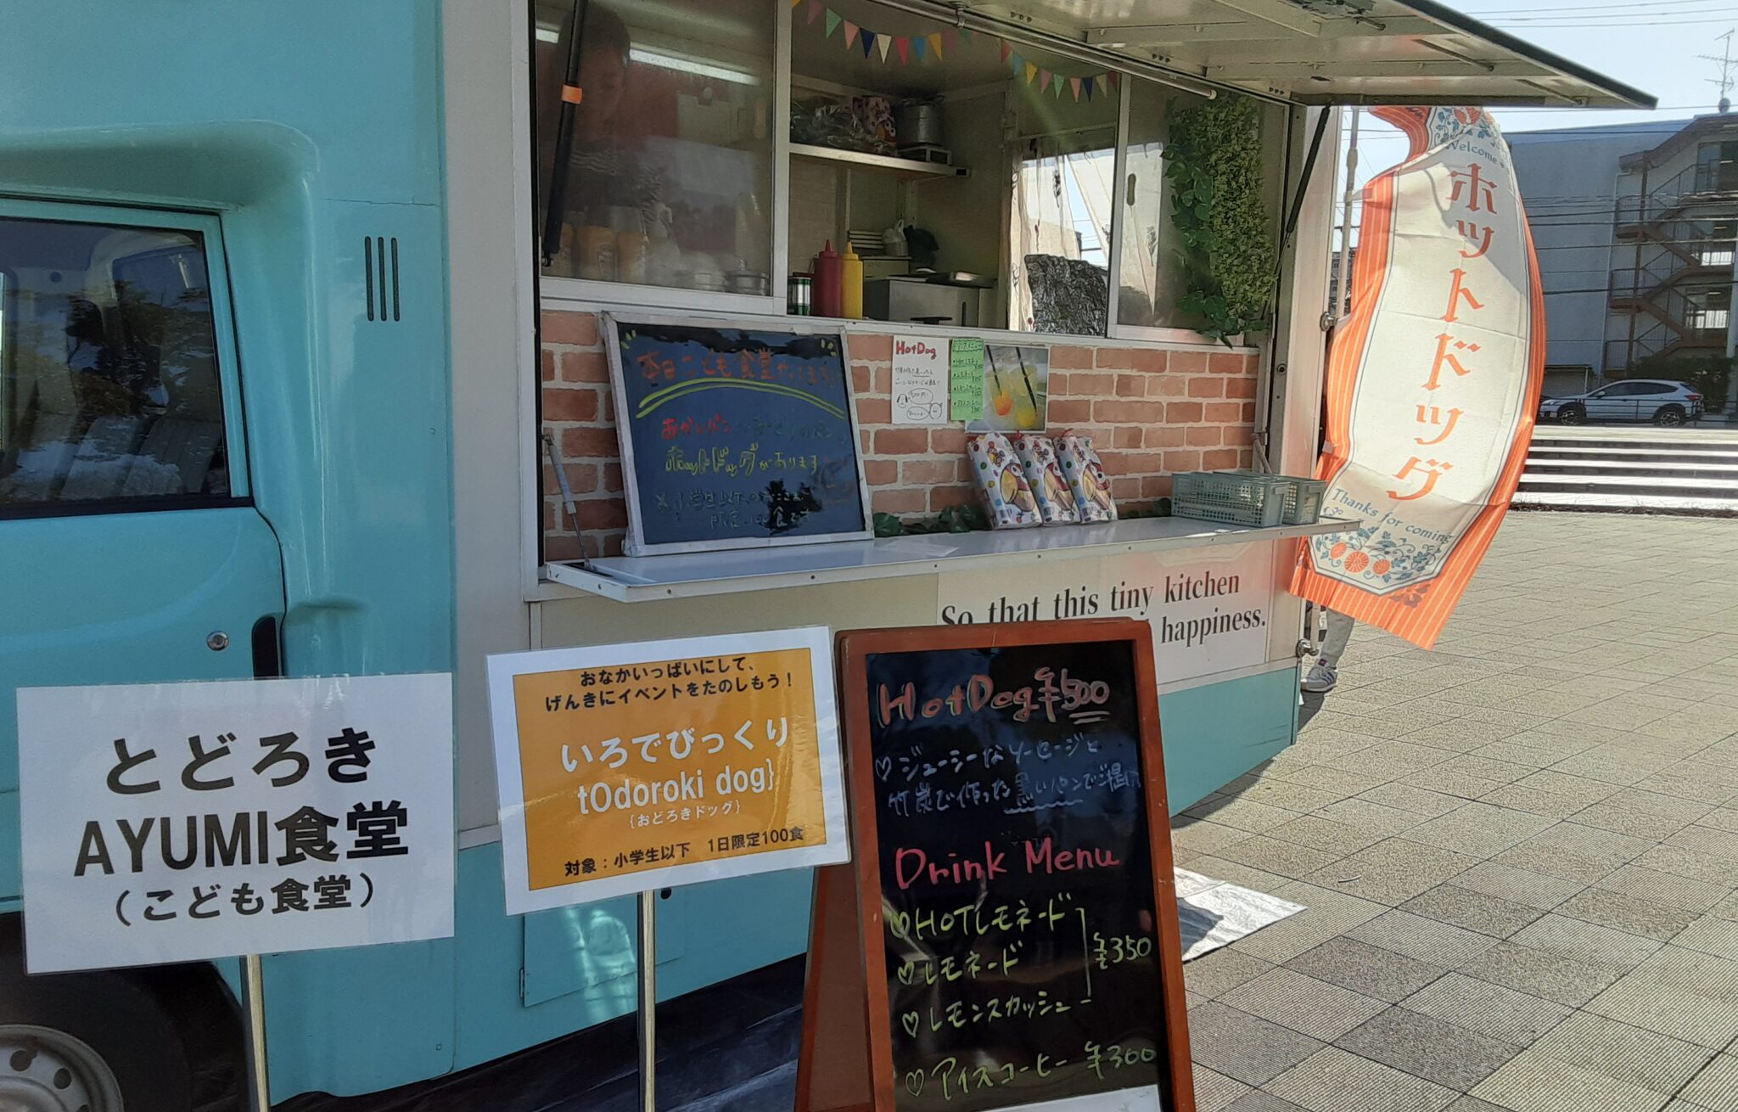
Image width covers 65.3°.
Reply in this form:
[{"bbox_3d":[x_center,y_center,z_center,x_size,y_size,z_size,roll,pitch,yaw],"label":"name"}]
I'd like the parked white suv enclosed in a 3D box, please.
[{"bbox_3d":[23.305,-4.691,42.000,4.460,1.560,1.800,4,8,29],"label":"parked white suv"}]

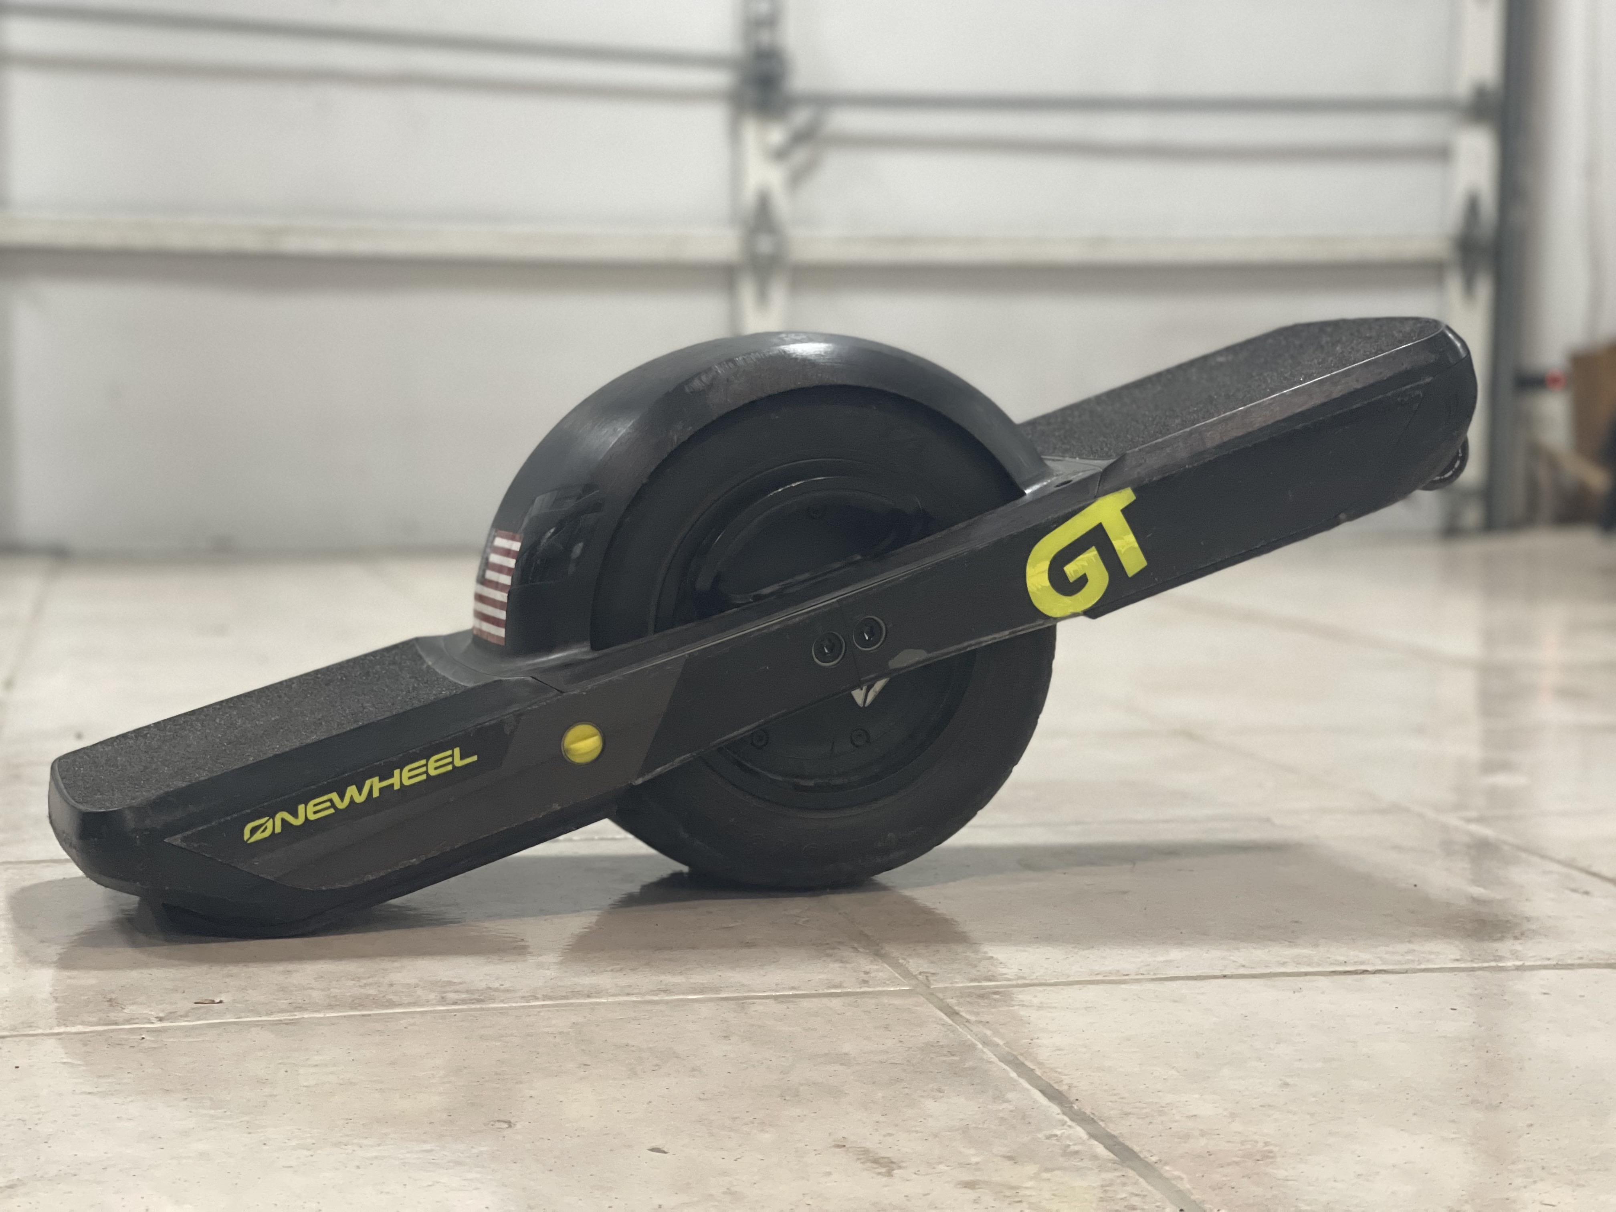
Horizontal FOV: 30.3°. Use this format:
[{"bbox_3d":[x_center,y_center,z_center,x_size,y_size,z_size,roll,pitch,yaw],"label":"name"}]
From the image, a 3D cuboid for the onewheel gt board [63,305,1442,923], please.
[{"bbox_3d":[-0.014,0.000,1.626,0.800,0.302,0.233,-20,10,-15],"label":"onewheel gt board"}]

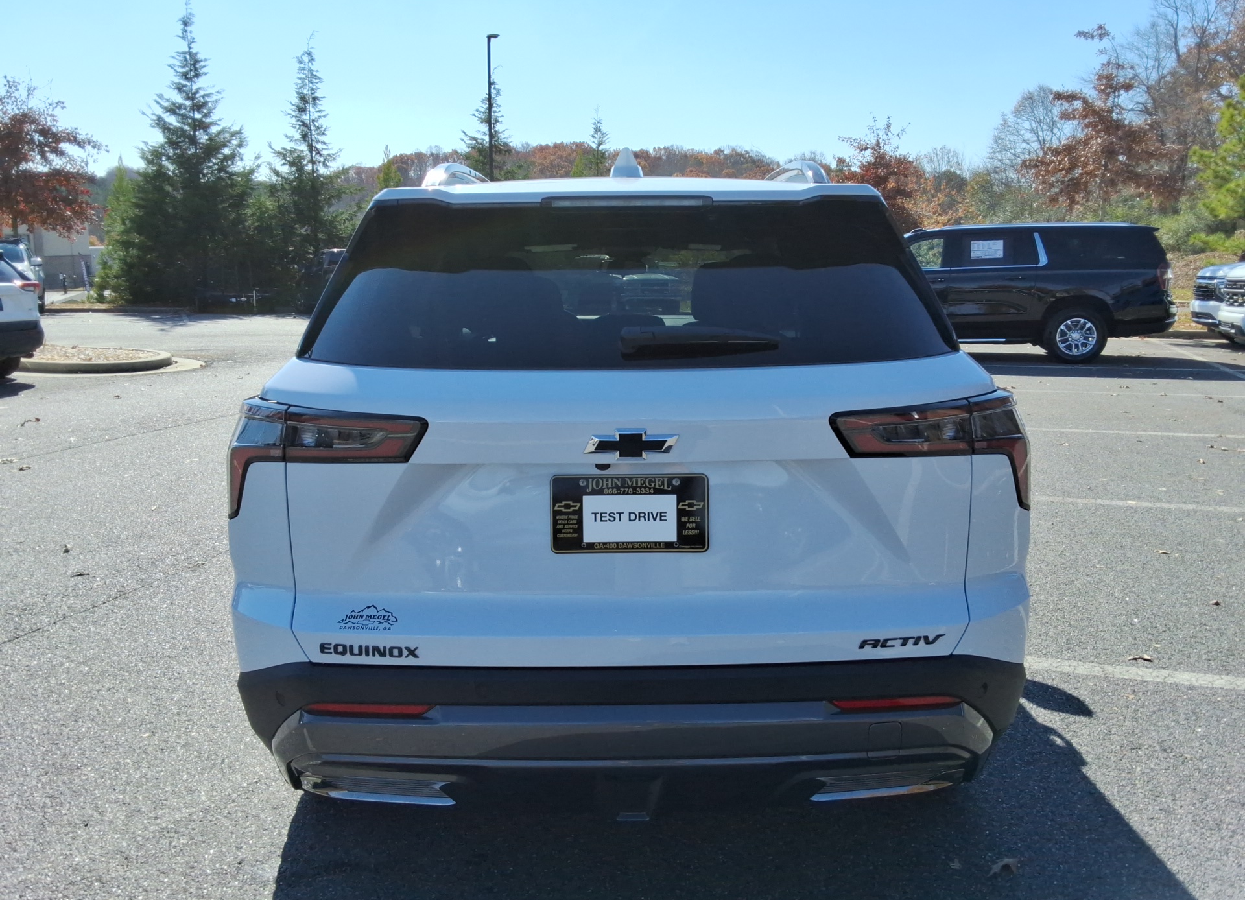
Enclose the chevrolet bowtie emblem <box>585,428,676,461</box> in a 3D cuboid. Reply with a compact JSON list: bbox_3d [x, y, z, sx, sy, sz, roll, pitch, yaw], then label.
[{"bbox_3d":[0.017,-0.011,1.885,0.177,0.058,0.018,-1,11,0],"label":"chevrolet bowtie emblem"}]

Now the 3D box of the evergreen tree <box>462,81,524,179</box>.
[{"bbox_3d":[-5.055,-10.004,38.813,3.000,8.198,3.000,0,11,0],"label":"evergreen tree"}]

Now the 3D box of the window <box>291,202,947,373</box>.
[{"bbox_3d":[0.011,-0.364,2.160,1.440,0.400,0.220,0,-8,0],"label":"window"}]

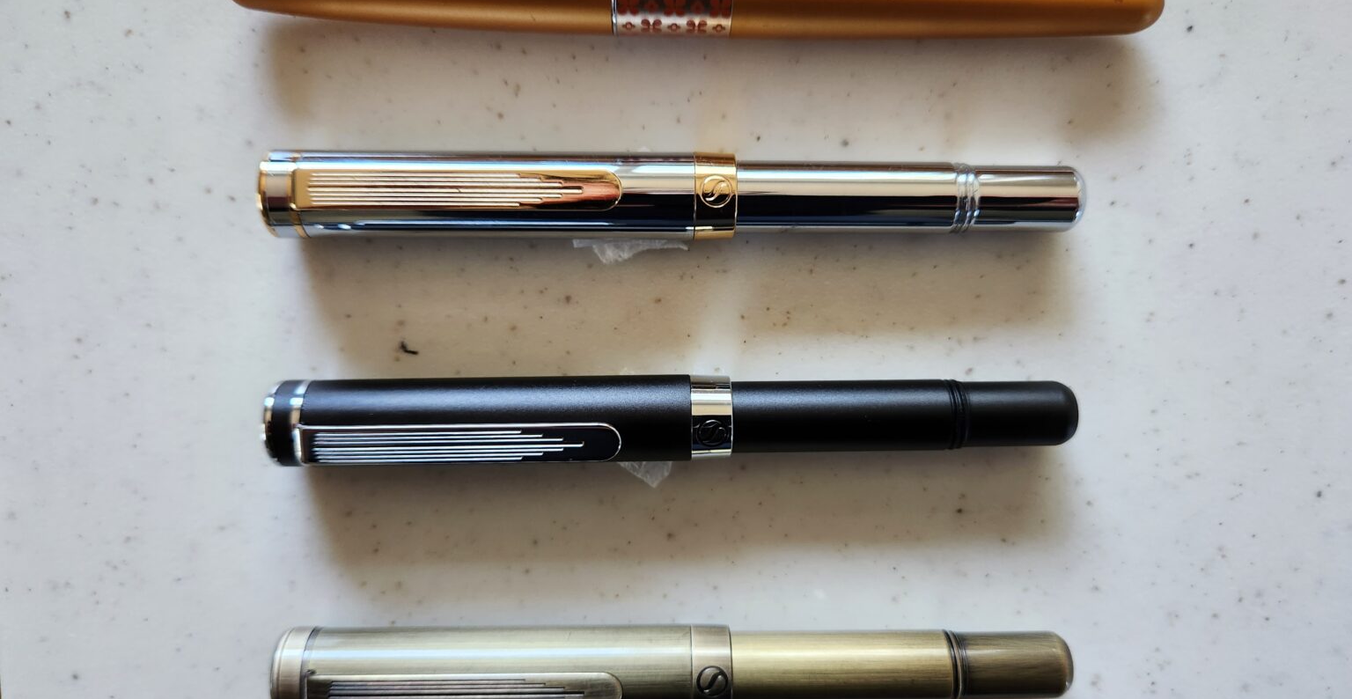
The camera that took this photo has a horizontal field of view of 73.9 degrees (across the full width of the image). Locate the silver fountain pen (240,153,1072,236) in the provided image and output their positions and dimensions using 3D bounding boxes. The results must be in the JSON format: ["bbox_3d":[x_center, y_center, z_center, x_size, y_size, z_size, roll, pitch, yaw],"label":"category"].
[{"bbox_3d":[0.000,-0.023,0.133,0.120,0.015,0.013,0,93,0],"label":"silver fountain pen"}]

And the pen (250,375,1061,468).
[{"bbox_3d":[0.000,0.010,0.135,0.120,0.014,0.013,-1,93,0],"label":"pen"}]

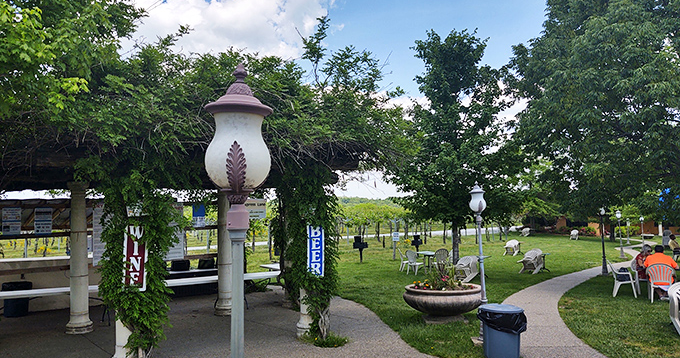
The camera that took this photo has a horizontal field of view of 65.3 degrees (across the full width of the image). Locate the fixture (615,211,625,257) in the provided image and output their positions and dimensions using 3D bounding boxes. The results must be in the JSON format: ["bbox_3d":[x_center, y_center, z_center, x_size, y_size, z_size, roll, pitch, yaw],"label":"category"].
[{"bbox_3d":[13.548,2.693,25.600,0.320,2.250,0.320,-2,-6,0],"label":"fixture"}]

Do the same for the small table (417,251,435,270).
[{"bbox_3d":[3.410,3.175,20.370,0.860,0.670,0.860,0,-5,0],"label":"small table"}]

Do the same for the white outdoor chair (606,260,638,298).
[{"bbox_3d":[6.608,2.323,12.510,0.660,0.870,0.600,-3,-6,25],"label":"white outdoor chair"}]

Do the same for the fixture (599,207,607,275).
[{"bbox_3d":[9.061,2.113,18.226,0.260,2.301,0.260,0,-5,0],"label":"fixture"}]

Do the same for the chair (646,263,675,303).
[{"bbox_3d":[6.795,2.149,11.200,0.580,0.830,0.580,-4,-6,25],"label":"chair"}]

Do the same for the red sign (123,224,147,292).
[{"bbox_3d":[-2.344,0.898,6.050,0.260,0.770,0.040,3,-6,-30],"label":"red sign"}]

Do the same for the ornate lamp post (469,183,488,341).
[{"bbox_3d":[2.060,1.198,7.807,0.270,2.317,0.270,0,-5,0],"label":"ornate lamp post"}]

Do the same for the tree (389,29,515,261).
[{"bbox_3d":[4.069,-1.076,18.934,4.700,8.862,4.700,0,-5,0],"label":"tree"}]

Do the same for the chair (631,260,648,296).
[{"bbox_3d":[7.186,2.264,12.600,0.580,0.840,0.580,0,-6,-14],"label":"chair"}]

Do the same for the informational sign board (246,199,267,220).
[{"bbox_3d":[-2.010,0.714,12.500,0.580,0.460,0.040,2,-6,-30],"label":"informational sign board"}]

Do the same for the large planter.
[{"bbox_3d":[1.884,2.192,9.655,1.460,0.500,1.460,0,-5,0],"label":"large planter"}]

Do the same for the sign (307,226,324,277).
[{"bbox_3d":[-0.366,1.106,8.150,0.290,0.800,0.040,1,-6,-29],"label":"sign"}]

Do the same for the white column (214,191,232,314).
[{"bbox_3d":[-2.360,1.482,11.000,0.460,2.600,0.460,2,-7,-34],"label":"white column"}]

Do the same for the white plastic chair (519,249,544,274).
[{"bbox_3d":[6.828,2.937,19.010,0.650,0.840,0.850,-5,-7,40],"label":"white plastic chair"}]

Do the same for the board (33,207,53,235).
[{"bbox_3d":[-6.869,0.986,12.300,0.370,0.620,0.040,2,-6,-30],"label":"board"}]

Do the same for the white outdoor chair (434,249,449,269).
[{"bbox_3d":[3.559,2.924,18.600,0.570,0.890,0.580,1,-6,-20],"label":"white outdoor chair"}]

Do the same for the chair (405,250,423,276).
[{"bbox_3d":[2.710,2.968,19.103,0.620,0.860,0.580,5,-7,-45],"label":"chair"}]

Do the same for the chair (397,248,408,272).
[{"bbox_3d":[2.532,3.136,20.500,0.580,0.880,0.570,-1,-6,-10],"label":"chair"}]

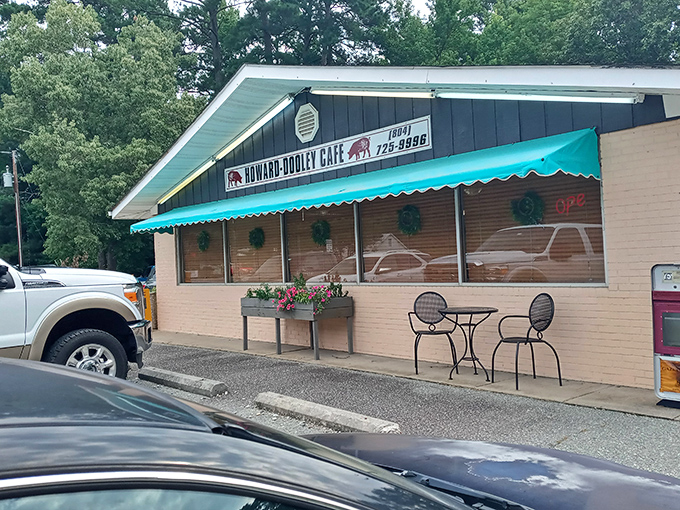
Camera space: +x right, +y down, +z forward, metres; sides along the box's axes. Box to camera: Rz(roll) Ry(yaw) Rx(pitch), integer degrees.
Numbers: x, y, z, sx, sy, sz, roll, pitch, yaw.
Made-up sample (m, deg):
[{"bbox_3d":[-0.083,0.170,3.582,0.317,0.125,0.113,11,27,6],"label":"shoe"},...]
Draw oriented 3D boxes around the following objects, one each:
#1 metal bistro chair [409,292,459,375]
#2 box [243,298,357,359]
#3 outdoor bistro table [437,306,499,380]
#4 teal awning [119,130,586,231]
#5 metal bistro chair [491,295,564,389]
[{"bbox_3d":[1.085,0.879,6.321,0.552,0.906,0.502,-2,-1,7],"label":"metal bistro chair"},{"bbox_3d":[-0.673,1.028,8.074,1.724,0.793,0.621,-3,-1,44],"label":"box"},{"bbox_3d":[1.397,0.951,5.874,0.635,0.724,0.635,-3,-1,44],"label":"outdoor bistro table"},{"bbox_3d":[-0.737,-0.802,7.904,8.235,0.552,0.906,-3,-1,44],"label":"teal awning"},{"bbox_3d":[1.843,0.839,5.476,0.522,0.901,0.552,-2,-1,-16],"label":"metal bistro chair"}]

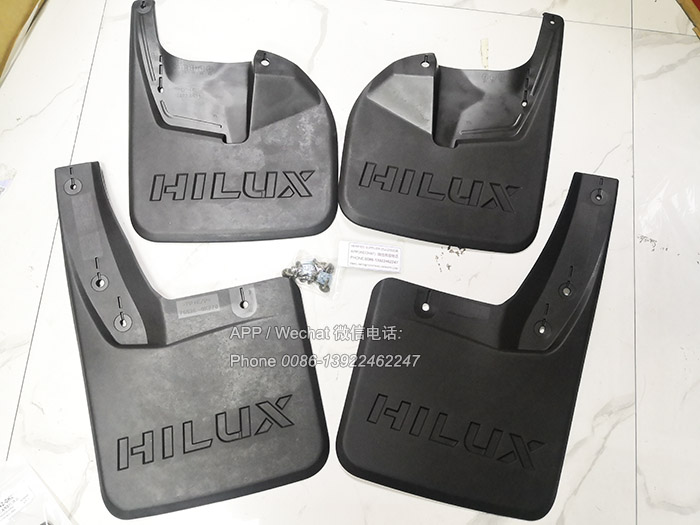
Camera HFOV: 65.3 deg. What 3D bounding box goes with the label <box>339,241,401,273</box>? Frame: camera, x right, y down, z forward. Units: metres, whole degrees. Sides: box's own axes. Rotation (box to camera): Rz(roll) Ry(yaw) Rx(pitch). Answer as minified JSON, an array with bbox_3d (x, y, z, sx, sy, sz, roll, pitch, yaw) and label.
[{"bbox_3d":[0.028,-0.007,0.753,0.086,0.002,0.036,6,78,-1],"label":"label"}]

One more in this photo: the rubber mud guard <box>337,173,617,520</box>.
[{"bbox_3d":[0.176,0.068,0.720,0.299,0.045,0.486,16,78,1],"label":"rubber mud guard"}]

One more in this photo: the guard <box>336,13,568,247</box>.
[{"bbox_3d":[0.150,-0.216,0.777,0.296,0.050,0.386,10,78,0],"label":"guard"}]

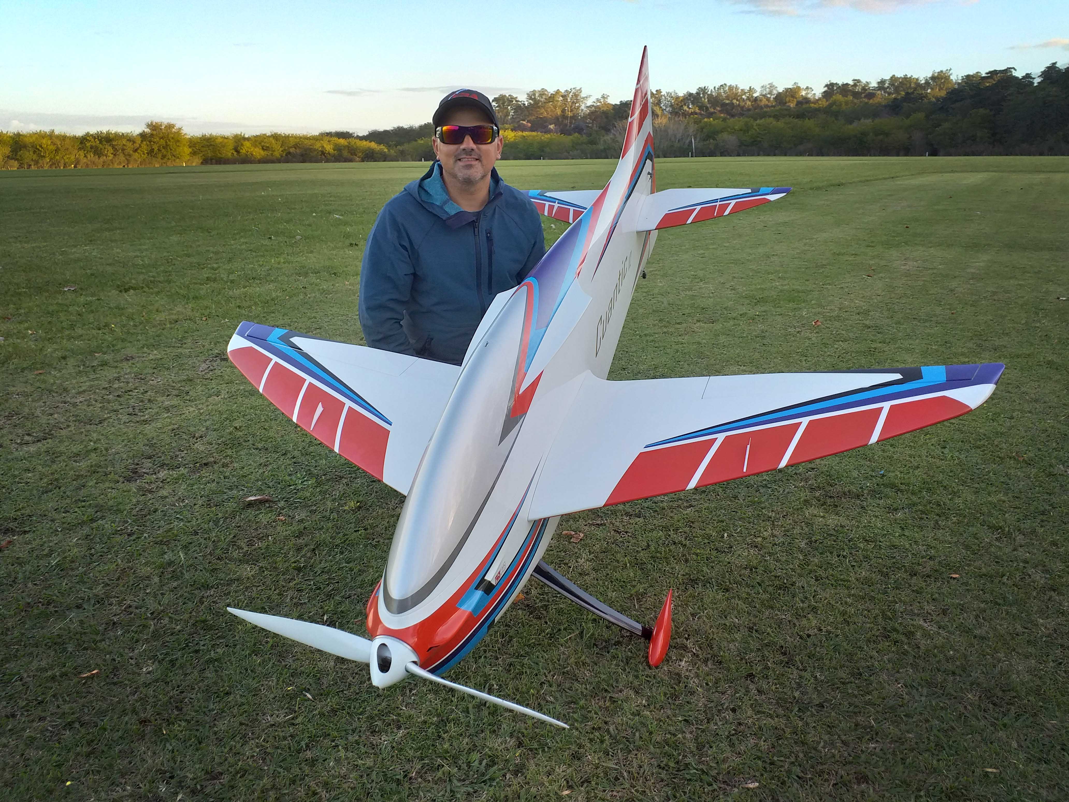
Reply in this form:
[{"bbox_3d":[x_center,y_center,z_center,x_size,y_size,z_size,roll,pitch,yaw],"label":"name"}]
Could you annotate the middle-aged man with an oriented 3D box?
[{"bbox_3d":[-0.207,-0.284,2.223,0.580,1.090,0.660,-6,18,-17],"label":"middle-aged man"}]

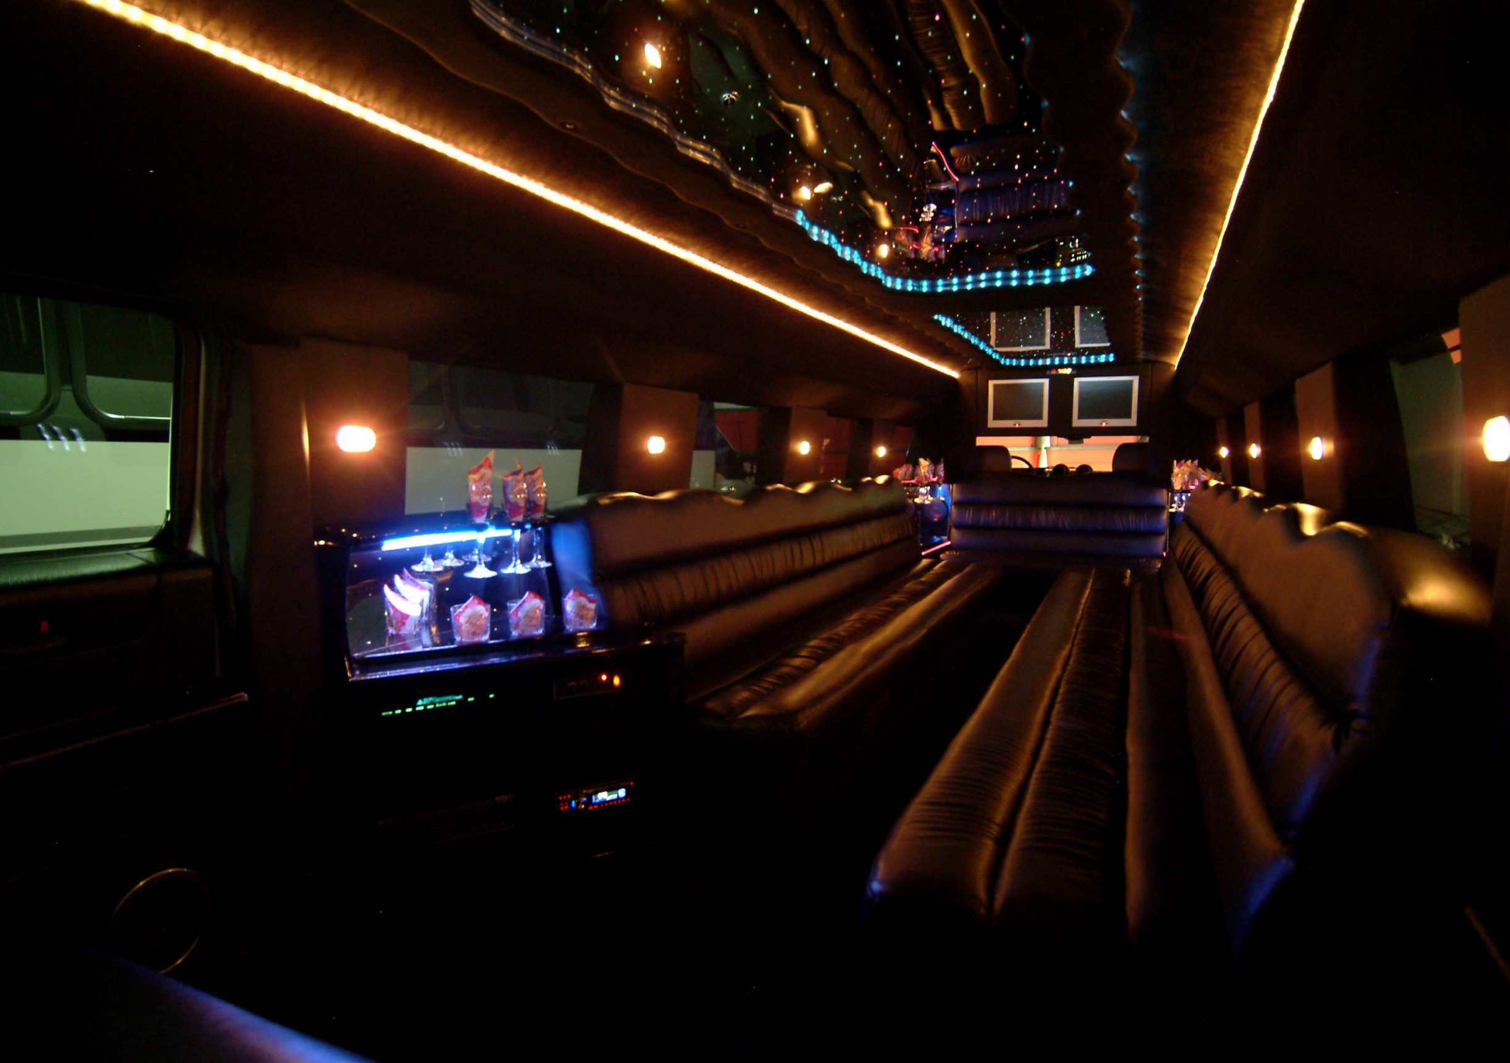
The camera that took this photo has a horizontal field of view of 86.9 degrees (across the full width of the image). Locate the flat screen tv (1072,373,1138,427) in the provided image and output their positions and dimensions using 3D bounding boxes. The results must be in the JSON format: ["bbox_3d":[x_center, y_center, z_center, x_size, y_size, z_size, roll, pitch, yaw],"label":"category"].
[{"bbox_3d":[2.203,-0.814,5.009,0.372,0.305,0.060,3,6,25],"label":"flat screen tv"}]

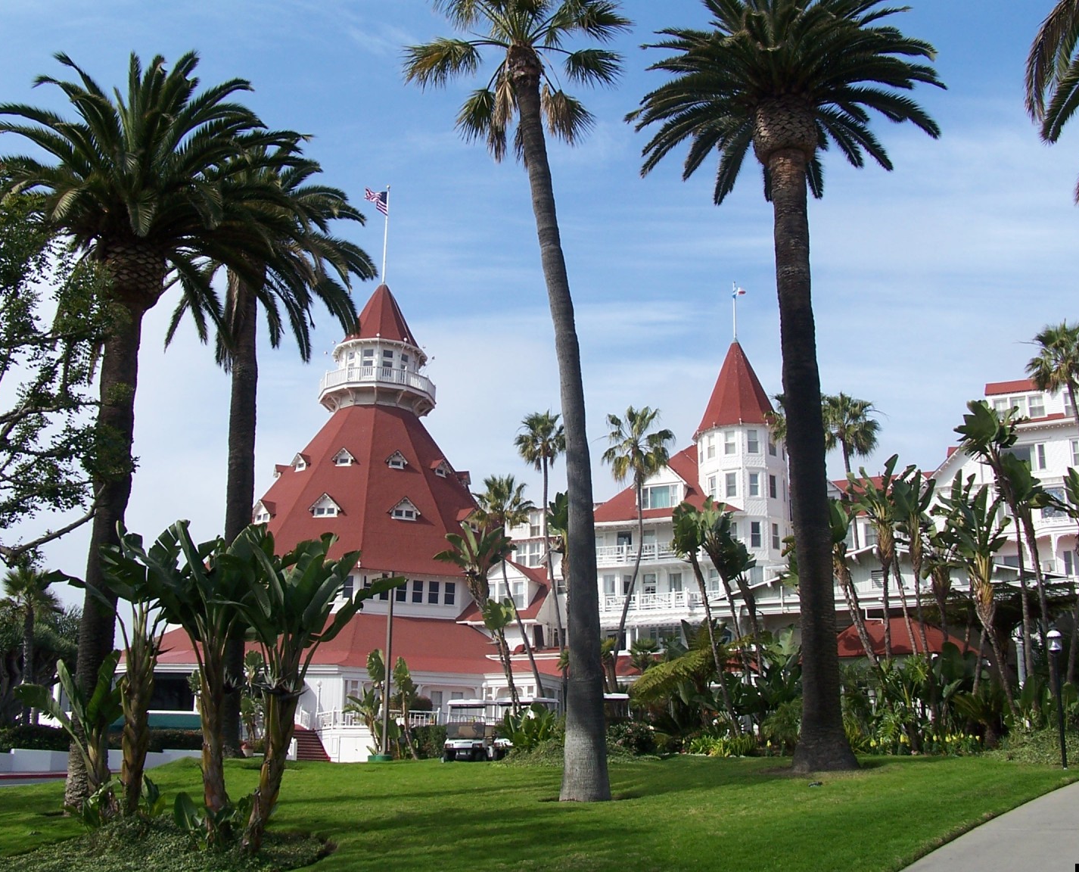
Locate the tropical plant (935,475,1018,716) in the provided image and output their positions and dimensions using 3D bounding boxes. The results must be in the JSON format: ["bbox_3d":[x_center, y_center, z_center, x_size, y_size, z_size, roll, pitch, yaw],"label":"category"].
[{"bbox_3d":[12.092,4.412,32.387,2.320,6.780,1.970,1,-13,0],"label":"tropical plant"}]

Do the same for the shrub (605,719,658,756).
[{"bbox_3d":[2.422,8.202,31.980,1.610,0.930,1.450,1,-13,0],"label":"shrub"}]

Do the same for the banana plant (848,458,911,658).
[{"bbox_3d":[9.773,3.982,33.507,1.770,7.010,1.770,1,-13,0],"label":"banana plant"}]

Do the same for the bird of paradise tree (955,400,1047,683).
[{"bbox_3d":[13.306,3.205,33.701,2.520,8.770,2.140,1,-13,0],"label":"bird of paradise tree"}]

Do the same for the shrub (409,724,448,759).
[{"bbox_3d":[-3.484,9.686,37.262,1.240,1.060,1.110,1,-13,0],"label":"shrub"}]

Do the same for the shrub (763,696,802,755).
[{"bbox_3d":[6.587,7.791,31.576,1.200,1.470,1.140,1,-13,0],"label":"shrub"}]

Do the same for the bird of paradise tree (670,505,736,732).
[{"bbox_3d":[4.144,4.526,29.559,1.690,5.770,1.400,1,-13,0],"label":"bird of paradise tree"}]

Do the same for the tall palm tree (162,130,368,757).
[{"bbox_3d":[-7.900,-0.174,32.883,6.210,17.610,6.210,1,-13,0],"label":"tall palm tree"}]

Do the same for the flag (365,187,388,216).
[{"bbox_3d":[-11.054,-15.891,79.699,1.600,2.190,0.640,1,-13,0],"label":"flag"}]

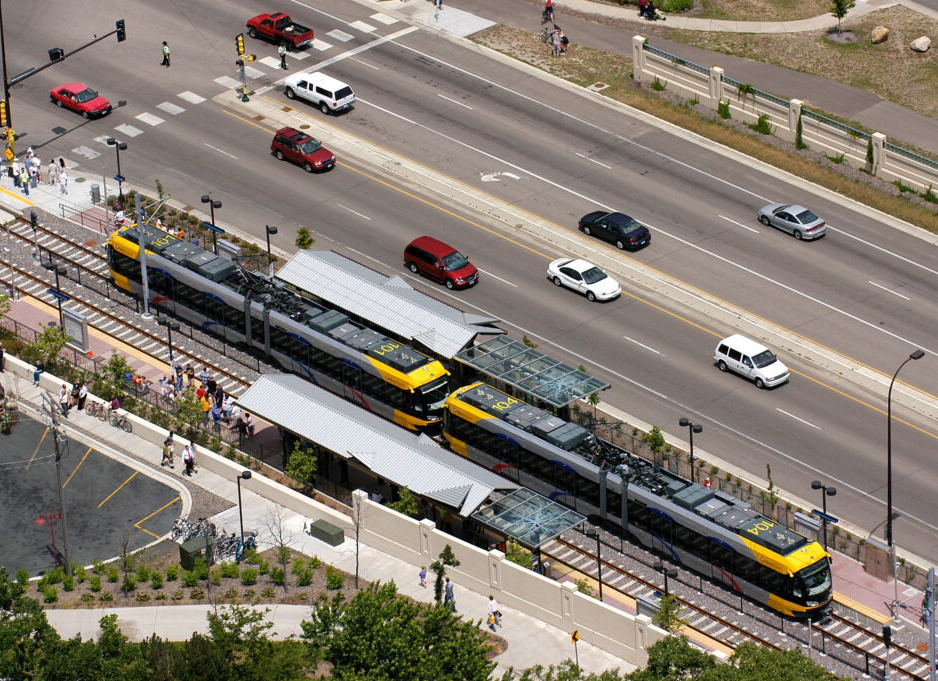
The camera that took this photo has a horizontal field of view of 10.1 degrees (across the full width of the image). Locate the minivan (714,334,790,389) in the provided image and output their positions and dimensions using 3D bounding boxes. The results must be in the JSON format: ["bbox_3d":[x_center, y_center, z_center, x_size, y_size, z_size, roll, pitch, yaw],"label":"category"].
[{"bbox_3d":[16.209,1.202,304.636,1.830,1.690,4.550,-27,37,-36],"label":"minivan"}]

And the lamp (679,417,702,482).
[{"bbox_3d":[12.268,6.618,292.387,0.550,4.700,1.500,-27,37,-36],"label":"lamp"}]

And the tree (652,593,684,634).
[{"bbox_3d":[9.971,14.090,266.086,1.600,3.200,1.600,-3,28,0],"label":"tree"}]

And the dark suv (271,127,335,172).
[{"bbox_3d":[-10.251,-11.830,329.997,1.760,1.660,4.450,-27,37,-36],"label":"dark suv"}]

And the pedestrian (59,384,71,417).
[{"bbox_3d":[-22.397,3.472,294.677,0.500,1.700,0.400,-12,30,-17],"label":"pedestrian"}]

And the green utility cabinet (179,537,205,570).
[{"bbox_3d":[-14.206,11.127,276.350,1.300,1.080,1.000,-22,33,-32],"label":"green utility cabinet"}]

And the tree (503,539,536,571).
[{"bbox_3d":[2.729,12.155,284.387,1.750,3.800,1.750,-2,30,1],"label":"tree"}]

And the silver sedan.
[{"bbox_3d":[19.439,-7.351,319.771,1.730,1.350,4.600,-27,37,-36],"label":"silver sedan"}]

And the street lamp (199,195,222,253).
[{"bbox_3d":[-14.703,-5.879,306.627,0.500,4.800,1.500,-26,36,-36],"label":"street lamp"}]

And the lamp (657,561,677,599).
[{"bbox_3d":[9.891,13.351,264.473,0.480,4.400,1.700,-25,35,-35],"label":"lamp"}]

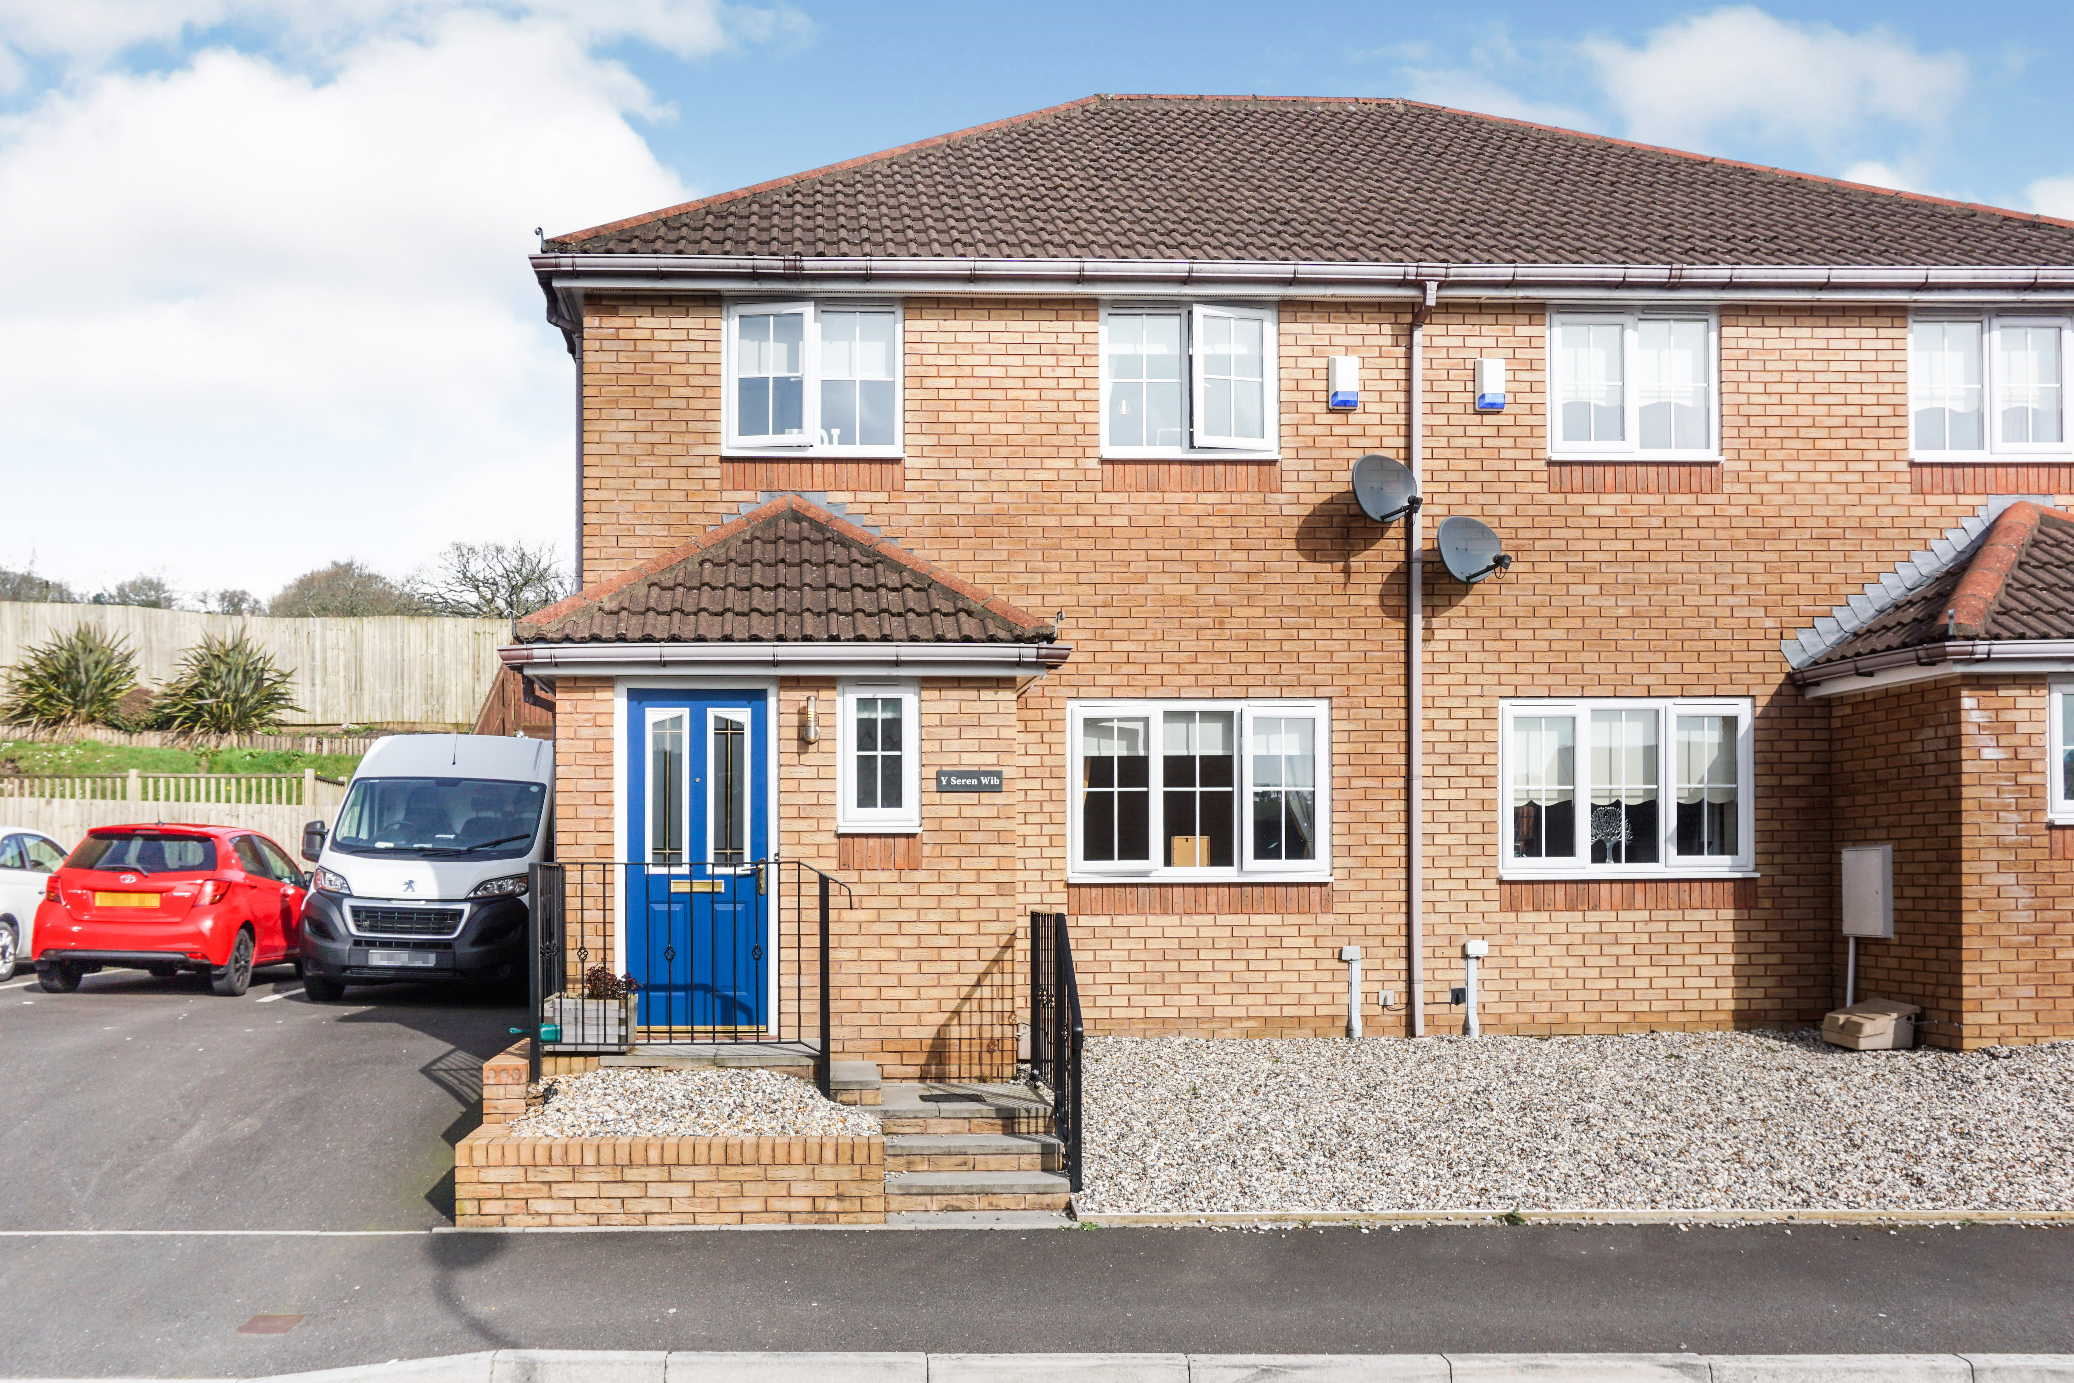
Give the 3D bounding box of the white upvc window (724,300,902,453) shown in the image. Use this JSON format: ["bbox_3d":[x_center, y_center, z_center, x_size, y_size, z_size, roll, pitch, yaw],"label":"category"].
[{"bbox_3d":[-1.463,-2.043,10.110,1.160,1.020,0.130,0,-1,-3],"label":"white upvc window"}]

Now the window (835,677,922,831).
[{"bbox_3d":[-0.923,0.376,9.060,0.485,0.903,0.110,0,-1,-2],"label":"window"}]

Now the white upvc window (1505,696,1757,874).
[{"bbox_3d":[3.939,0.647,10.368,1.725,1.220,0.120,0,-1,-2],"label":"white upvc window"}]

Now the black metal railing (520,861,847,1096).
[{"bbox_3d":[-1.820,1.510,8.460,1.620,1.200,0.880,0,-4,-5],"label":"black metal railing"}]

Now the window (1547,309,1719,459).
[{"bbox_3d":[3.996,-2.060,10.420,1.180,1.030,0.100,0,-1,-3],"label":"window"}]

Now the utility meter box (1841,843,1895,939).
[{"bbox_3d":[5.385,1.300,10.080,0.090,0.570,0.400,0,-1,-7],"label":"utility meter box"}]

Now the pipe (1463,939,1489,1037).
[{"bbox_3d":[2.890,1.952,10.219,0.148,0.644,0.110,0,-1,-2],"label":"pipe"}]

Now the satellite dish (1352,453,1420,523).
[{"bbox_3d":[2.257,-1.312,10.030,0.430,0.450,0.260,1,-2,-28],"label":"satellite dish"}]

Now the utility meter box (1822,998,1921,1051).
[{"bbox_3d":[5.182,2.064,9.702,0.380,0.290,0.390,0,-1,-2],"label":"utility meter box"}]

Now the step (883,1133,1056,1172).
[{"bbox_3d":[-0.334,2.367,7.976,0.900,0.140,0.330,0,-1,-2],"label":"step"}]

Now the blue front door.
[{"bbox_3d":[-1.972,0.990,9.038,0.815,1.999,0.080,0,-1,-2],"label":"blue front door"}]

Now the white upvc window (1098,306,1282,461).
[{"bbox_3d":[1.011,-2.047,10.262,1.179,1.011,0.150,0,-1,-2],"label":"white upvc window"}]

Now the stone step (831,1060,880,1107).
[{"bbox_3d":[-1.013,2.164,8.565,0.320,0.140,0.730,0,-1,-2],"label":"stone step"}]

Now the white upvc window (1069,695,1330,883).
[{"bbox_3d":[1.066,0.654,10.268,1.738,1.214,0.130,0,-1,-2],"label":"white upvc window"}]

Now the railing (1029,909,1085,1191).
[{"bbox_3d":[0.088,1.835,8.381,0.070,1.250,1.980,0,-1,-6],"label":"railing"}]

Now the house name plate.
[{"bbox_3d":[-0.389,0.516,9.000,0.390,0.130,0.020,0,-1,-3],"label":"house name plate"}]

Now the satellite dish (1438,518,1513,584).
[{"bbox_3d":[2.817,-0.910,10.033,0.450,0.430,0.350,1,-1,-34],"label":"satellite dish"}]

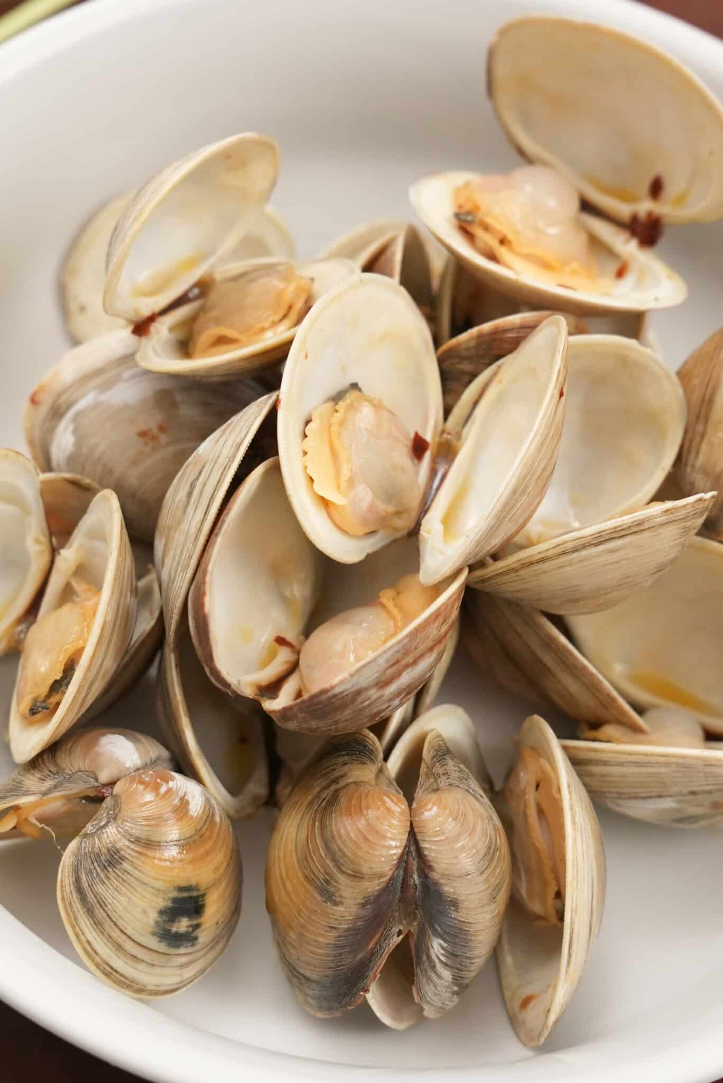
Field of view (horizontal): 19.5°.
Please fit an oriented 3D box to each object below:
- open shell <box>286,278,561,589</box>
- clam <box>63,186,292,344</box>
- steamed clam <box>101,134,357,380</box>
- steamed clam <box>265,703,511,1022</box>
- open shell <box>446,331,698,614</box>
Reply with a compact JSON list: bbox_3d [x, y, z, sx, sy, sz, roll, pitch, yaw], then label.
[{"bbox_3d":[0.013,-0.022,0.424,0.056,0.044,0.057,13,74,2],"label":"open shell"},{"bbox_3d":[-0.040,-0.061,0.468,0.055,0.034,0.038,-3,64,-3],"label":"clam"},{"bbox_3d":[-0.028,-0.060,0.450,0.051,0.042,0.042,-19,66,-11],"label":"steamed clam"},{"bbox_3d":[0.005,0.063,0.411,0.049,0.042,0.057,0,72,-2],"label":"steamed clam"},{"bbox_3d":[0.045,-0.013,0.427,0.052,0.042,0.050,-15,75,-6],"label":"open shell"}]

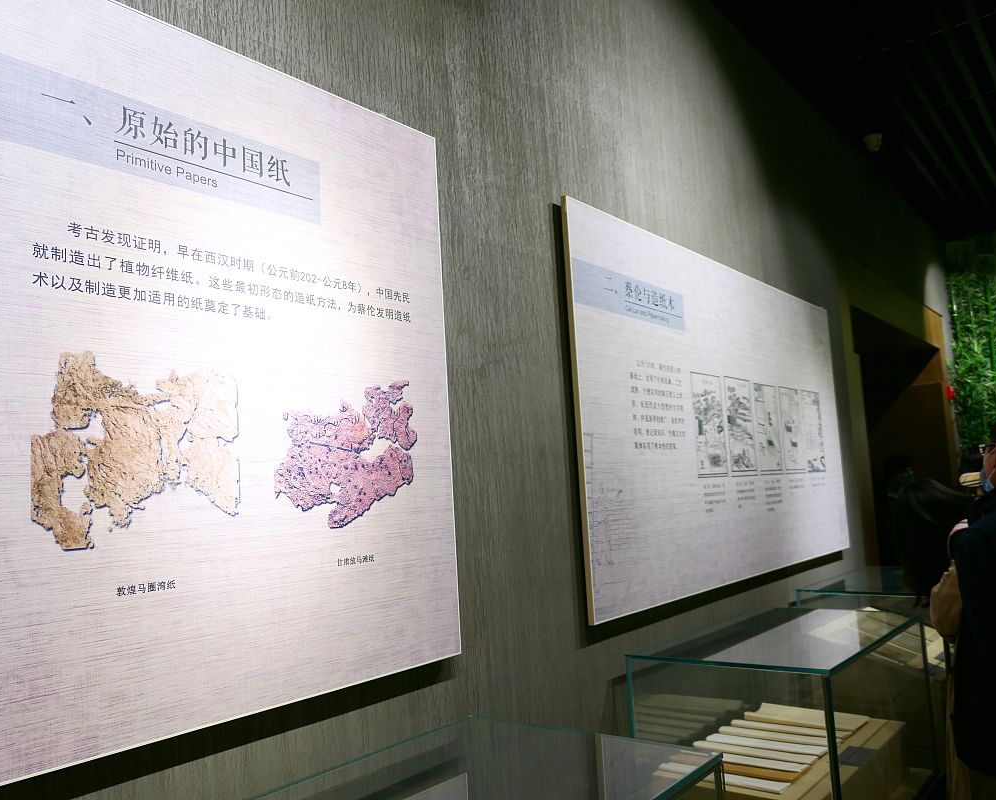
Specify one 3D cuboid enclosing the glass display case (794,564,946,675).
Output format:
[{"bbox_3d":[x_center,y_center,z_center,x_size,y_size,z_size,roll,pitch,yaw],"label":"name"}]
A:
[{"bbox_3d":[1.746,1.018,3.470,0.535,0.480,0.930,-9,-9,38],"label":"glass display case"}]

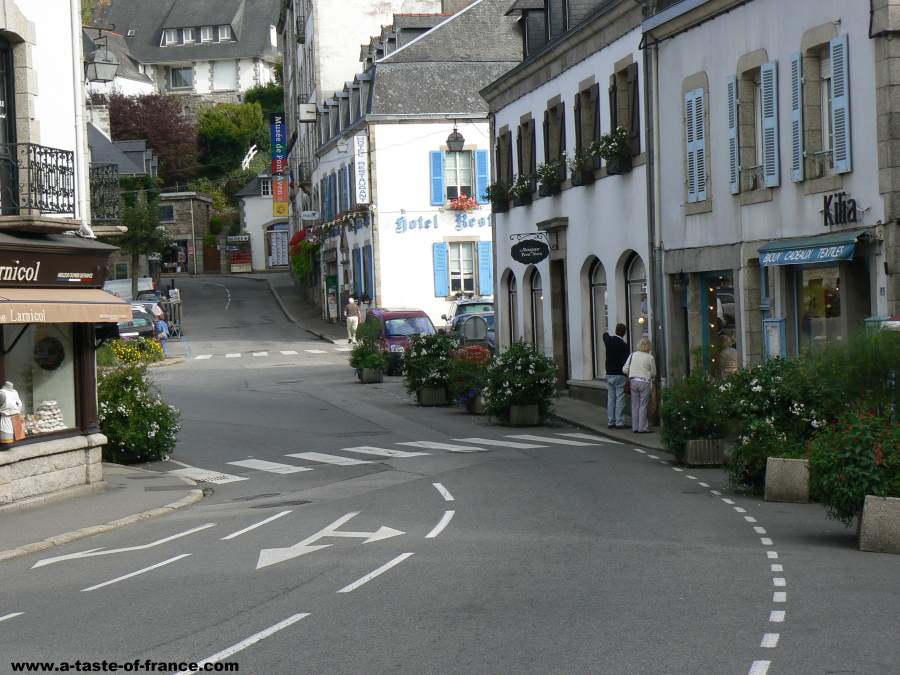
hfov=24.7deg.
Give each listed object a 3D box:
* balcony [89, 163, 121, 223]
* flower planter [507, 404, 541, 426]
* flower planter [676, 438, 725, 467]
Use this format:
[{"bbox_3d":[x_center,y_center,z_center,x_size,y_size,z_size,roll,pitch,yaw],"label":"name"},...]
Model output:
[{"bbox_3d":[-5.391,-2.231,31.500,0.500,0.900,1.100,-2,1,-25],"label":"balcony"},{"bbox_3d":[1.407,1.445,38.800,0.720,0.460,0.700,-2,1,6],"label":"flower planter"},{"bbox_3d":[3.573,1.635,28.950,0.580,0.380,0.600,-2,1,3],"label":"flower planter"}]

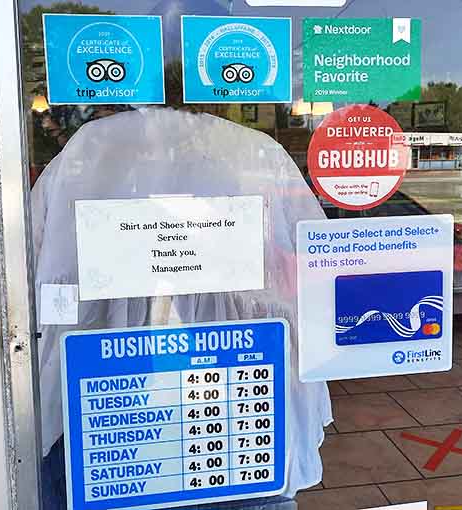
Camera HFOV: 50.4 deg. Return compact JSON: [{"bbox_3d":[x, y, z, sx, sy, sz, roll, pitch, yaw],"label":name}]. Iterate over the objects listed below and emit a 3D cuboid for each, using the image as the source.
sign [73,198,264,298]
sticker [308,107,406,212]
[{"bbox_3d":[-0.074,-0.010,0.633,0.238,0.125,0.004,-2,6,-8],"label":"sign"},{"bbox_3d":[0.170,-0.129,0.657,0.139,0.139,0.003,-3,6,-8],"label":"sticker"}]

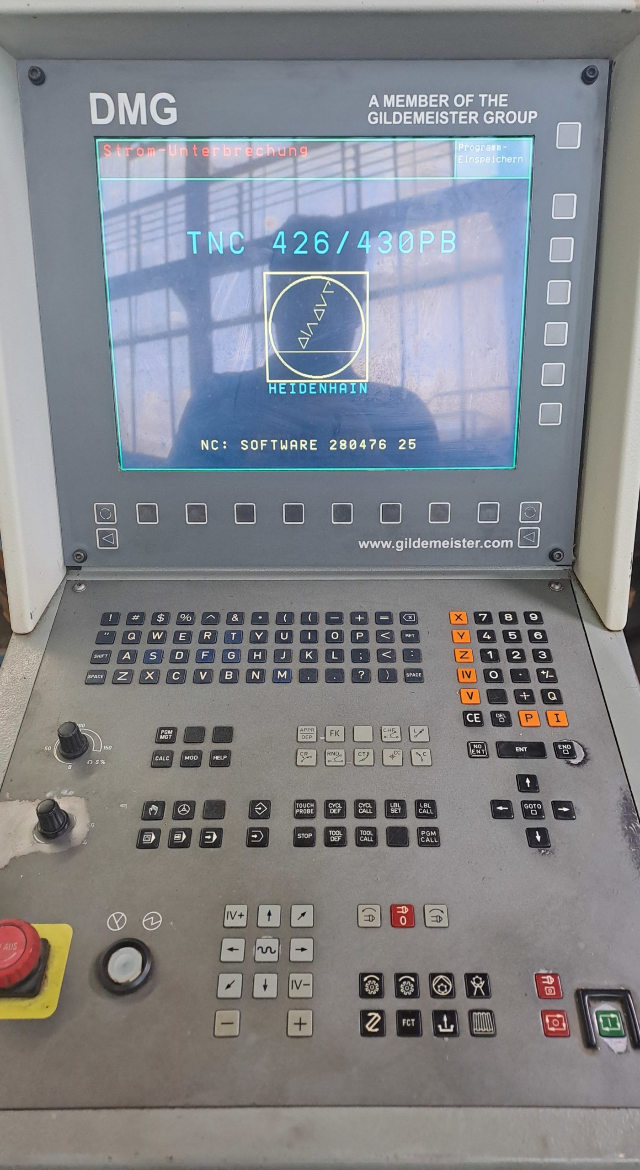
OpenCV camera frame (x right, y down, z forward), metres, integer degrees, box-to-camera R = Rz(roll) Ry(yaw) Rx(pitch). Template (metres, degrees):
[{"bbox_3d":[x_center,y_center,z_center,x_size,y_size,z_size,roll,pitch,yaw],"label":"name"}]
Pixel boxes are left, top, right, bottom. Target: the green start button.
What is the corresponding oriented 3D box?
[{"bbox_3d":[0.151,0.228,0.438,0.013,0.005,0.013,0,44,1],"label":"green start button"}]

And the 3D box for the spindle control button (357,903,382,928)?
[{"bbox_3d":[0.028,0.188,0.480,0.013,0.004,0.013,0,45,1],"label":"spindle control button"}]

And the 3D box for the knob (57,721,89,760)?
[{"bbox_3d":[-0.165,0.102,0.561,0.020,0.019,0.020,0,44,1],"label":"knob"}]

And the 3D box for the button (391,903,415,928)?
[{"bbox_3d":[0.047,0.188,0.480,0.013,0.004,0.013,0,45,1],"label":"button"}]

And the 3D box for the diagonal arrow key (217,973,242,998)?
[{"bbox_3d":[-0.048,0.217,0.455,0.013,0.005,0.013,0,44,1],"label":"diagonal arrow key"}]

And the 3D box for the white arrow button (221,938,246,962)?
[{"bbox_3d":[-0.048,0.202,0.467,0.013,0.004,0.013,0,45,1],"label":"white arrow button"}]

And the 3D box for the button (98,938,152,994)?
[{"bbox_3d":[-0.106,0.208,0.461,0.030,0.008,0.030,0,44,1],"label":"button"}]

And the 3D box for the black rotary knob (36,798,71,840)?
[{"bbox_3d":[-0.166,0.142,0.518,0.020,0.020,0.020,0,45,1],"label":"black rotary knob"}]

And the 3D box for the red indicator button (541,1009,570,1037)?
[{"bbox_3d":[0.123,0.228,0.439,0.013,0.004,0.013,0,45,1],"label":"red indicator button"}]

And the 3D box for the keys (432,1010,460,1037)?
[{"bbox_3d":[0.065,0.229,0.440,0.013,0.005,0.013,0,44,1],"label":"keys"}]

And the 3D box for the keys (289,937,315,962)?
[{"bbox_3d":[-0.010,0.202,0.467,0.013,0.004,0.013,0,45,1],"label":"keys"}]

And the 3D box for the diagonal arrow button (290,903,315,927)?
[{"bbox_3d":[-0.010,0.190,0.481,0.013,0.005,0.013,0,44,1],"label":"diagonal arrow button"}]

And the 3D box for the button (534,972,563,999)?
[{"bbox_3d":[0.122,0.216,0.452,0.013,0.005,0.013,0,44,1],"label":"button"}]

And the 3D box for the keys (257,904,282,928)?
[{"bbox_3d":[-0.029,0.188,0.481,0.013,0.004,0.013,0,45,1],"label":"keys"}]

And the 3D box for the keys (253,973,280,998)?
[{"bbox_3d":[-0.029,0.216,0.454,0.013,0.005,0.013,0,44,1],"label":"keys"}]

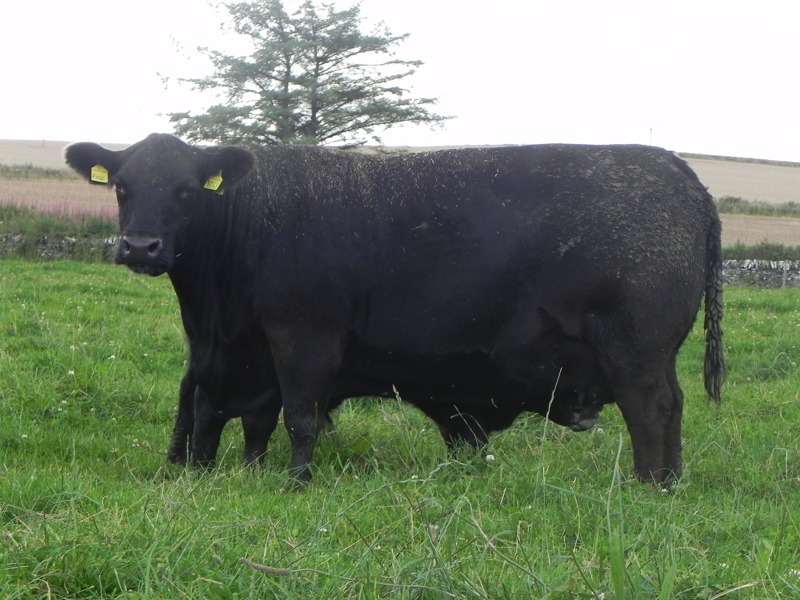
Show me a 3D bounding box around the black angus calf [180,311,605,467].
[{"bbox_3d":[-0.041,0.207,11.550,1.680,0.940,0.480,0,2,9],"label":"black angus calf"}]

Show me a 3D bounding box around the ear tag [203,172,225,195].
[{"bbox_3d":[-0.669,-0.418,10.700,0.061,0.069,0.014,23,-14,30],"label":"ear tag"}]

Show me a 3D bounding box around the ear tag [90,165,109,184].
[{"bbox_3d":[-1.083,-0.454,10.750,0.061,0.069,0.012,2,2,5],"label":"ear tag"}]

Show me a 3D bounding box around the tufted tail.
[{"bbox_3d":[1.157,0.028,11.000,0.080,0.700,0.080,0,2,0],"label":"tufted tail"}]

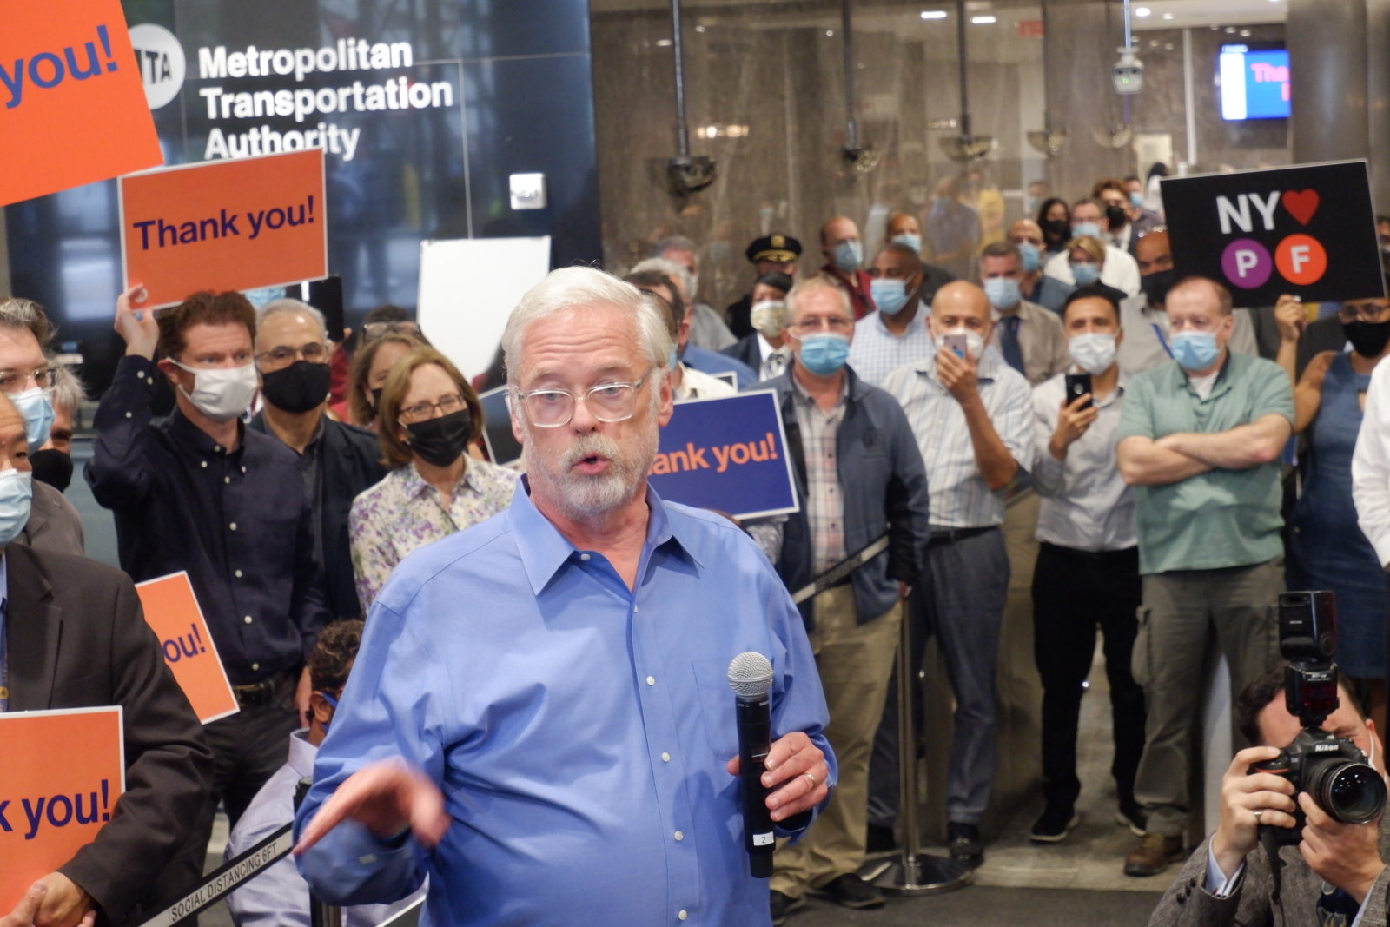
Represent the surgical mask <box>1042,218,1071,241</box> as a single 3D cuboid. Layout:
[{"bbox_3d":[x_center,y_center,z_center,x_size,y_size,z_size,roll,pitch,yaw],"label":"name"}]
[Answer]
[{"bbox_3d":[2.039,-1.321,14.800,0.140,0.125,0.090,-2,5,3],"label":"surgical mask"}]

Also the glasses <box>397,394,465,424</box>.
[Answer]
[{"bbox_3d":[-0.547,-0.115,5.500,0.138,0.044,0.138,-10,5,-14],"label":"glasses"}]

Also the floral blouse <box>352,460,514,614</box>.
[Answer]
[{"bbox_3d":[-0.545,0.281,5.600,0.420,0.580,0.270,-4,5,-16],"label":"floral blouse"}]

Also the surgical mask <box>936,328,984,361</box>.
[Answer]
[{"bbox_3d":[0.777,-0.344,7.700,0.150,0.120,0.090,-2,6,5],"label":"surgical mask"}]

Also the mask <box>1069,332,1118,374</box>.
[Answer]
[{"bbox_3d":[1.192,-0.331,7.850,0.148,0.125,0.090,-2,6,7],"label":"mask"}]

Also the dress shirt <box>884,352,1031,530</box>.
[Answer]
[{"bbox_3d":[0.768,-0.075,7.720,0.480,0.560,0.330,-2,7,6],"label":"dress shirt"}]

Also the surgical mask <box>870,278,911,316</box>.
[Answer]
[{"bbox_3d":[0.679,-0.575,9.100,0.143,0.125,0.090,1,7,31],"label":"surgical mask"}]

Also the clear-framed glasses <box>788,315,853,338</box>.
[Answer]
[{"bbox_3d":[0.339,-0.371,7.100,0.142,0.048,0.140,-4,5,-10],"label":"clear-framed glasses"}]

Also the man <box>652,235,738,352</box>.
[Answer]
[{"bbox_3d":[0.005,-0.006,10.489,0.520,1.800,0.320,-6,7,-30],"label":"man"}]

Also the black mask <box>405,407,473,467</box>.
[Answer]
[{"bbox_3d":[-0.531,-0.053,5.450,0.140,0.125,0.085,-13,6,-17],"label":"black mask"}]

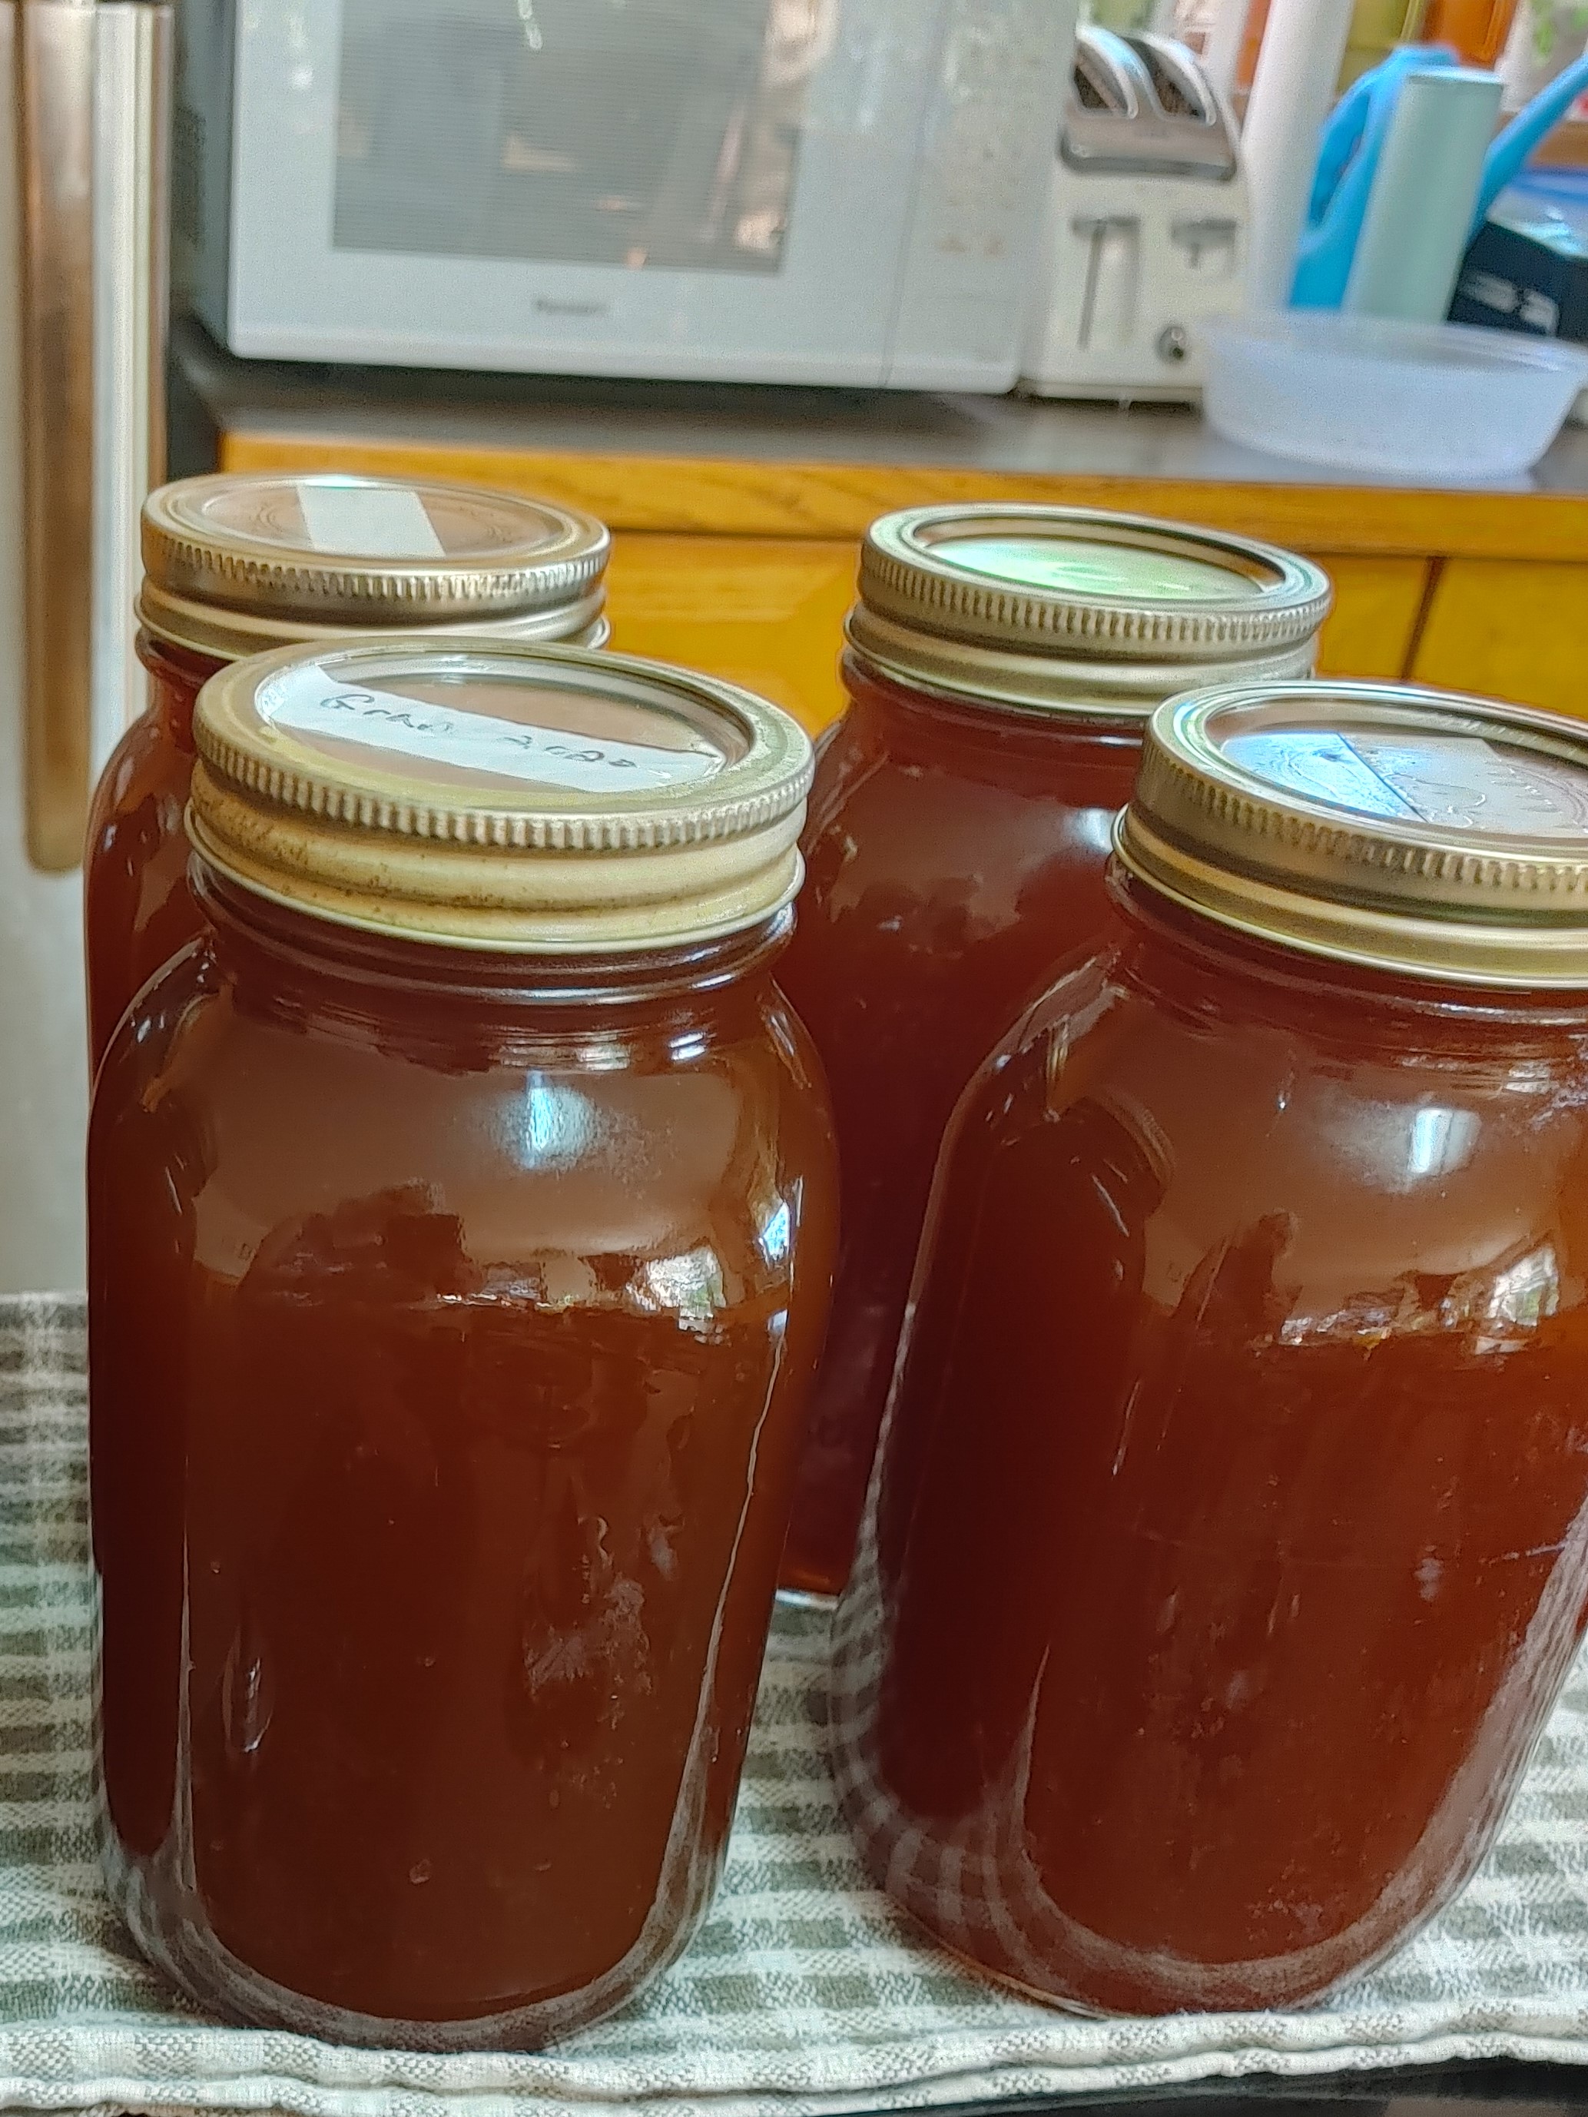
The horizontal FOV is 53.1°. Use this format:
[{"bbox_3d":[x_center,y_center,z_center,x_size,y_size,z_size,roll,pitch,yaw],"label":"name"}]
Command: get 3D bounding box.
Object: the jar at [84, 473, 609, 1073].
[{"bbox_3d":[-0.086,-0.006,0.334,0.112,0.211,0.112,6,28,-3],"label":"jar"}]

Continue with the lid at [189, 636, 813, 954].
[{"bbox_3d":[-0.040,-0.041,0.221,0.085,0.018,0.085,6,28,-3],"label":"lid"}]

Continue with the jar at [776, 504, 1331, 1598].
[{"bbox_3d":[0.039,0.005,0.320,0.112,0.211,0.112,6,28,-3],"label":"jar"}]

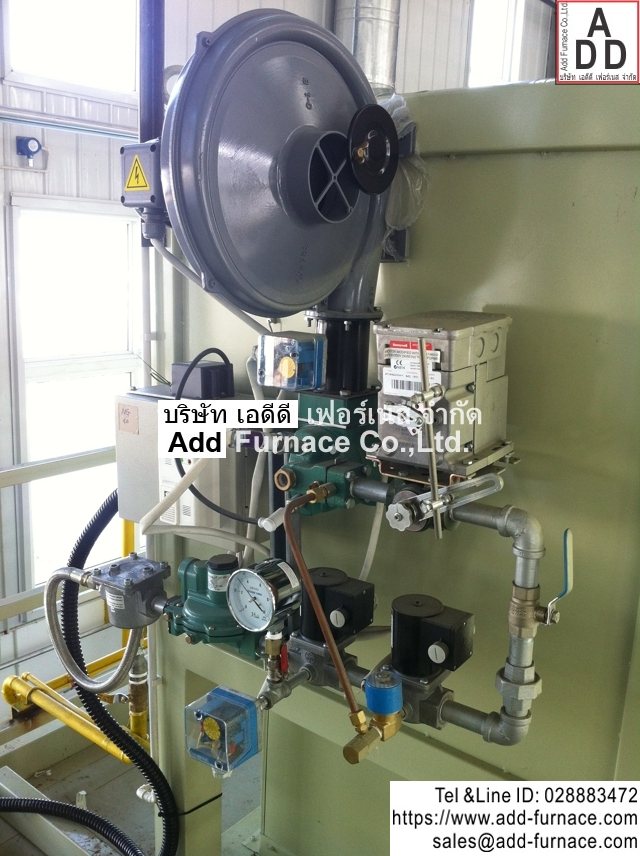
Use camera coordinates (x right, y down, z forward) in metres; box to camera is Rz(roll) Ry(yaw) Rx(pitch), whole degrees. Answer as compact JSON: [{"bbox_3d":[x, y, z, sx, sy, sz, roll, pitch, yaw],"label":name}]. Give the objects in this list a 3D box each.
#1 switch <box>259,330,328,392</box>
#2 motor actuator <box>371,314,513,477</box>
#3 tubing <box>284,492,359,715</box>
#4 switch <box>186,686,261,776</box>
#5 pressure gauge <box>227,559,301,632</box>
[{"bbox_3d":[-0.040,-0.100,1.282,0.072,0.073,0.070,11,18,36],"label":"switch"},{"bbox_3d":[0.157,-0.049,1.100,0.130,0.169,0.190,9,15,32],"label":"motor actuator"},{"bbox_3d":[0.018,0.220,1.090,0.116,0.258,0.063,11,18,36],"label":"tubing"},{"bbox_3d":[-0.132,0.410,1.180,0.072,0.074,0.067,10,18,36],"label":"switch"},{"bbox_3d":[-0.074,0.221,1.156,0.083,0.083,0.057,11,18,36],"label":"pressure gauge"}]

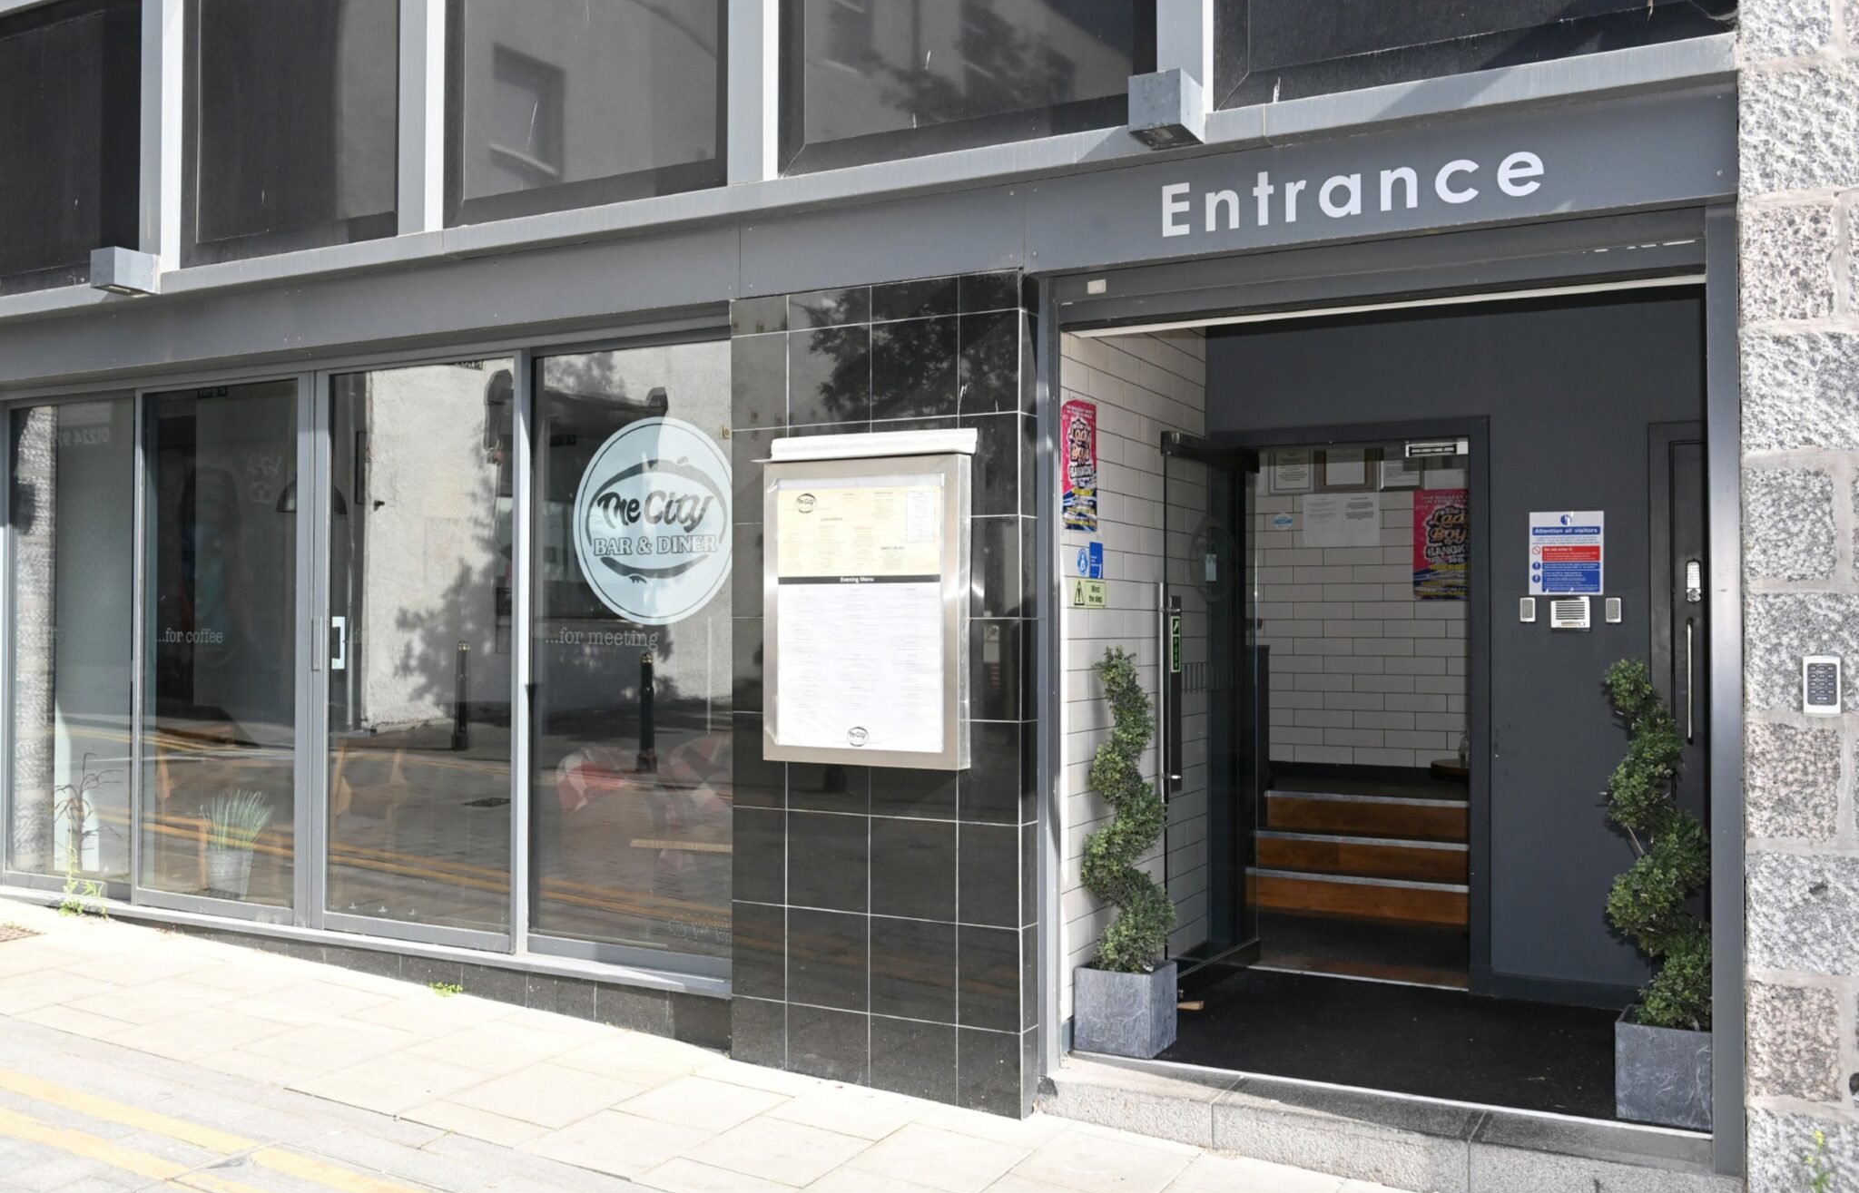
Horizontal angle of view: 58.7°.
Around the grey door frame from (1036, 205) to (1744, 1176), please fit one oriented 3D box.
[{"bbox_3d":[1.174,0.231,4.513,1.883,2.374,0.100,0,-1,29],"label":"grey door frame"}]

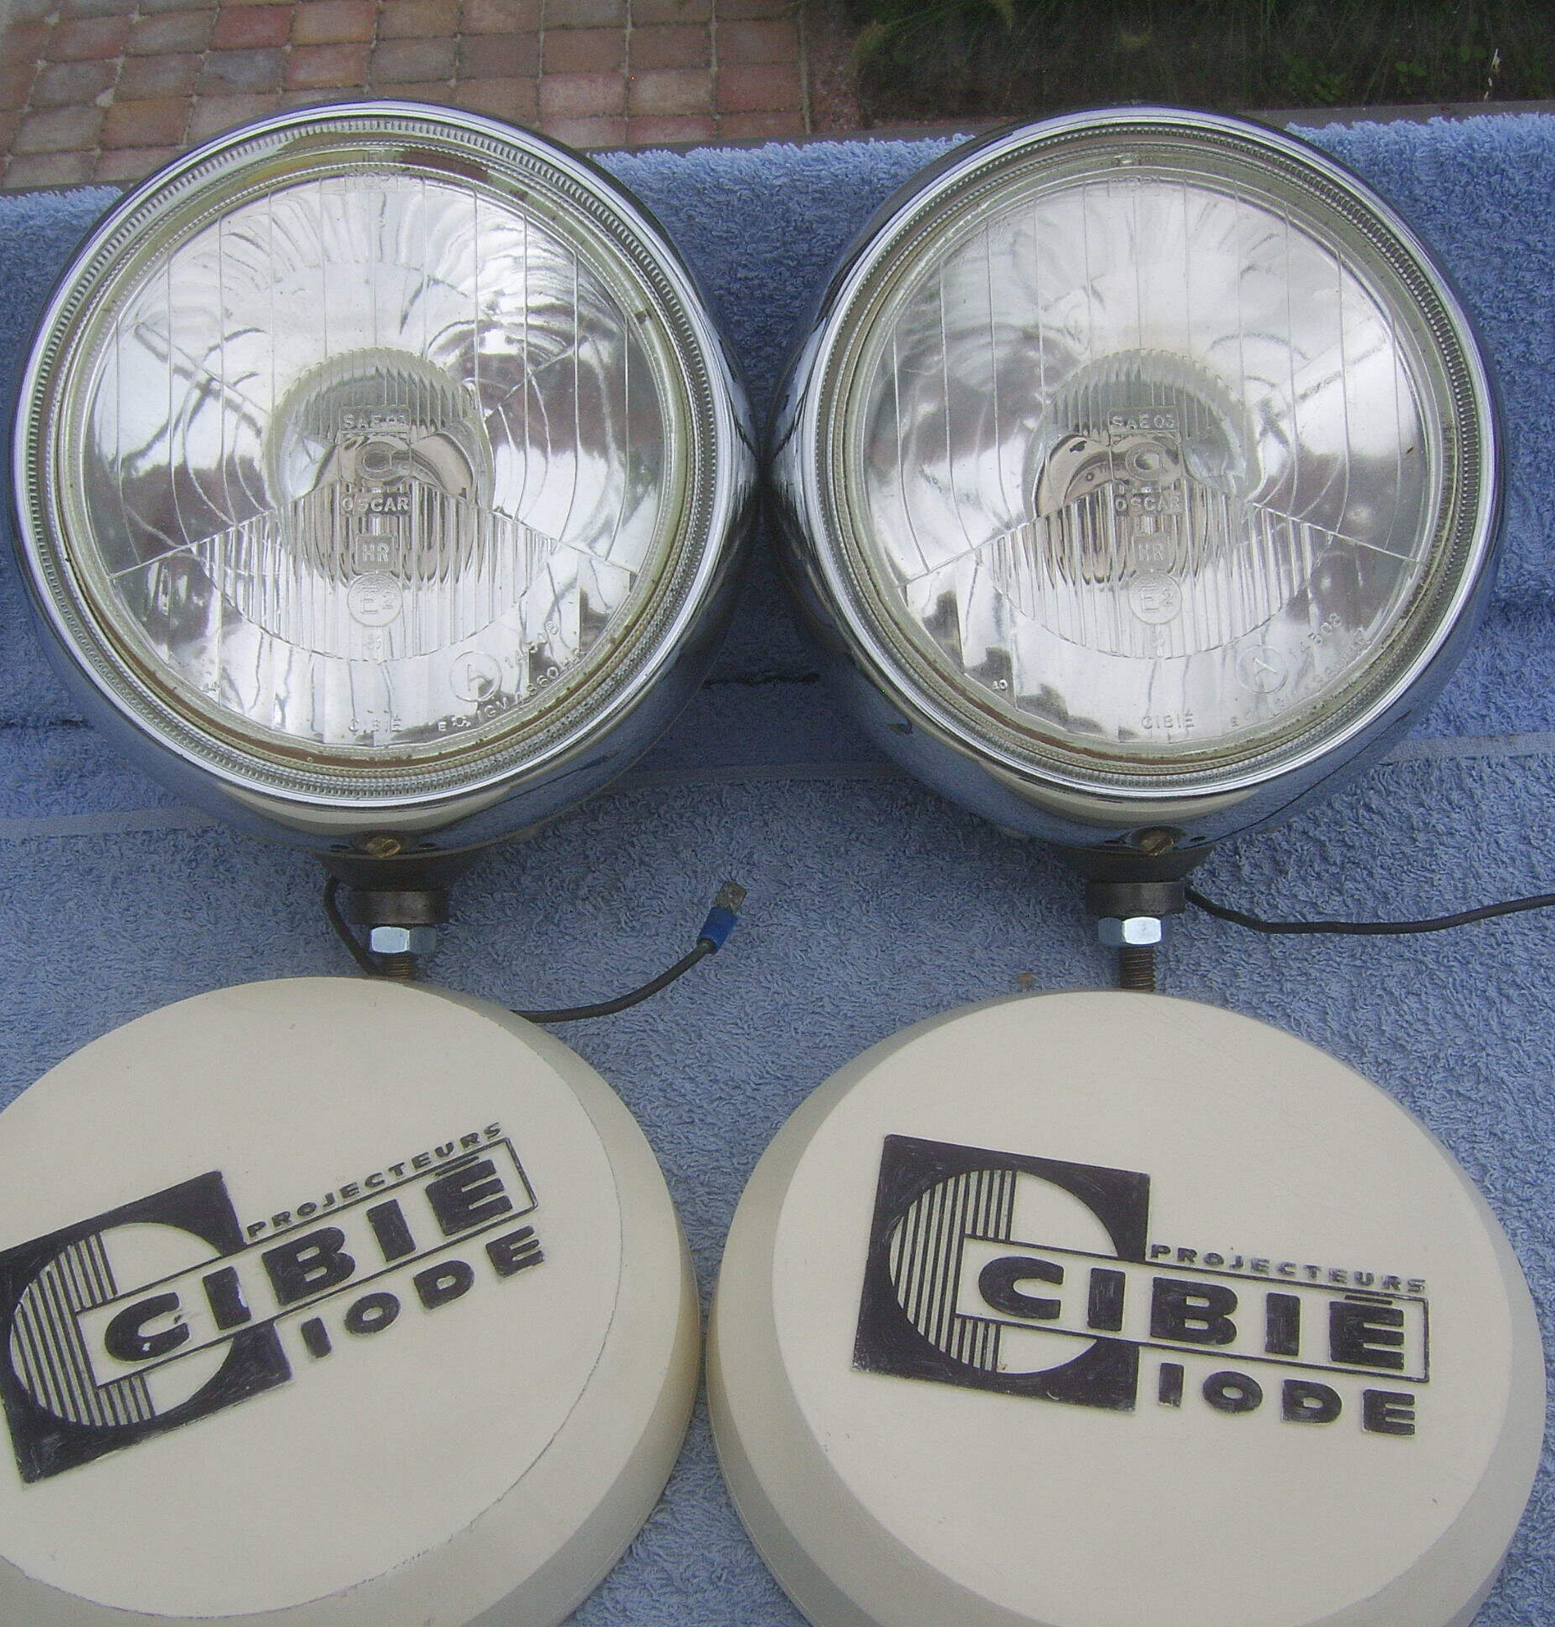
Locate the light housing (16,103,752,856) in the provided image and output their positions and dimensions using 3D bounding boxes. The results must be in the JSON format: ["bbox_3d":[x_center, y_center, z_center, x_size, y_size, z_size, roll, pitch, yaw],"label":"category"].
[{"bbox_3d":[-0.098,-0.082,0.618,0.188,0.110,0.190,0,85,-2],"label":"light housing"}]

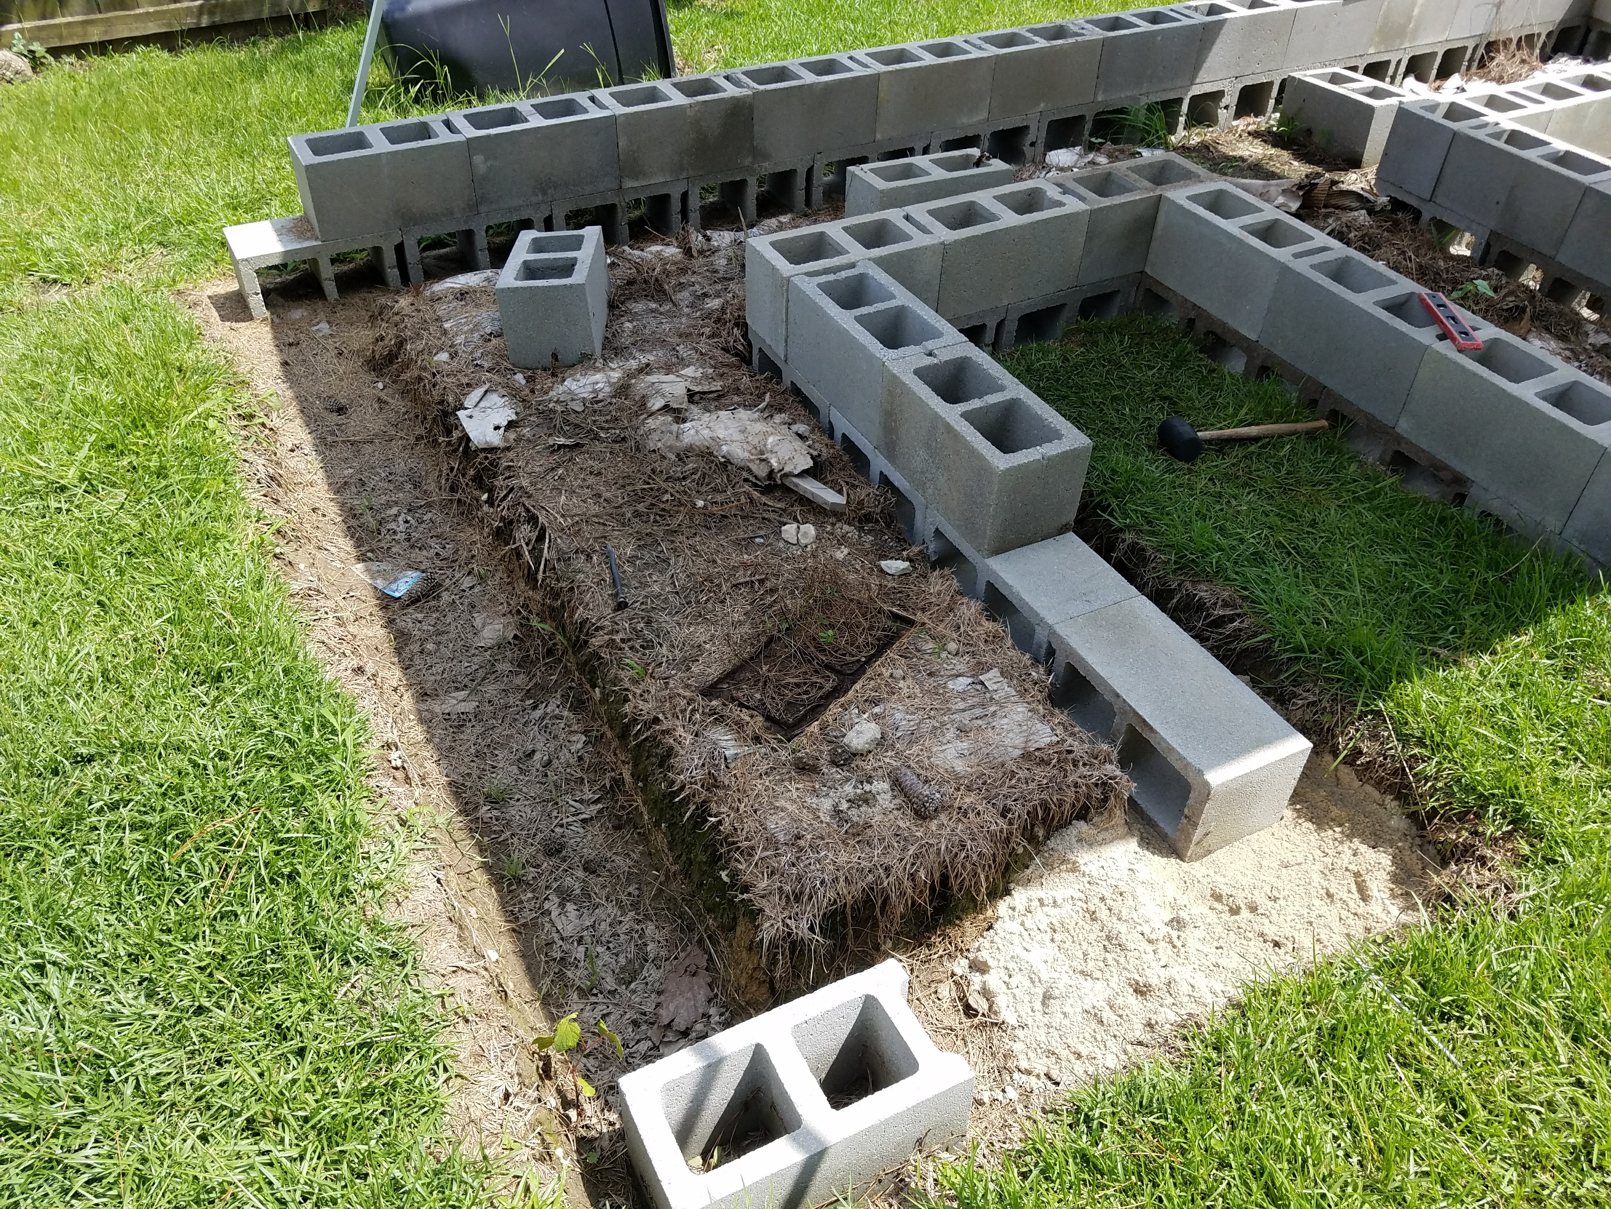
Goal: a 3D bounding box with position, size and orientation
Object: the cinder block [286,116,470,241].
[{"bbox_3d":[-1.069,-1.089,3.085,0.397,0.195,0.194,-18,45,-21],"label":"cinder block"}]

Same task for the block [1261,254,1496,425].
[{"bbox_3d":[1.216,-0.581,2.606,0.194,0.195,0.397,-18,45,-21],"label":"block"}]

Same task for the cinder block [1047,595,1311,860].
[{"bbox_3d":[0.597,0.199,2.018,0.194,0.194,0.397,-19,45,-21],"label":"cinder block"}]

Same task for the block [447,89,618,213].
[{"bbox_3d":[-0.724,-1.215,3.251,0.397,0.194,0.194,-18,44,-20],"label":"block"}]

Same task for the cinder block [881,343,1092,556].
[{"bbox_3d":[0.325,-0.298,2.278,0.194,0.194,0.397,-18,44,-20],"label":"cinder block"}]

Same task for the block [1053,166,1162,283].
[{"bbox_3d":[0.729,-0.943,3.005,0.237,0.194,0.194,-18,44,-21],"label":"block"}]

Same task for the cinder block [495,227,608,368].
[{"bbox_3d":[-0.596,-0.745,2.913,0.194,0.194,0.397,-3,35,-1],"label":"cinder block"}]

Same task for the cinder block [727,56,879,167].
[{"bbox_3d":[-0.011,-1.447,3.529,0.397,0.194,0.194,-18,44,-20],"label":"cinder block"}]

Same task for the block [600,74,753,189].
[{"bbox_3d":[-0.363,-1.321,3.364,0.397,0.195,0.194,-18,45,-21],"label":"block"}]

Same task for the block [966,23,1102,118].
[{"bbox_3d":[0.697,-1.668,3.781,0.397,0.195,0.194,-18,45,-21],"label":"block"}]

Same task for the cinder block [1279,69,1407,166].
[{"bbox_3d":[1.756,-1.573,3.917,0.194,0.194,0.397,-14,39,-16],"label":"cinder block"}]

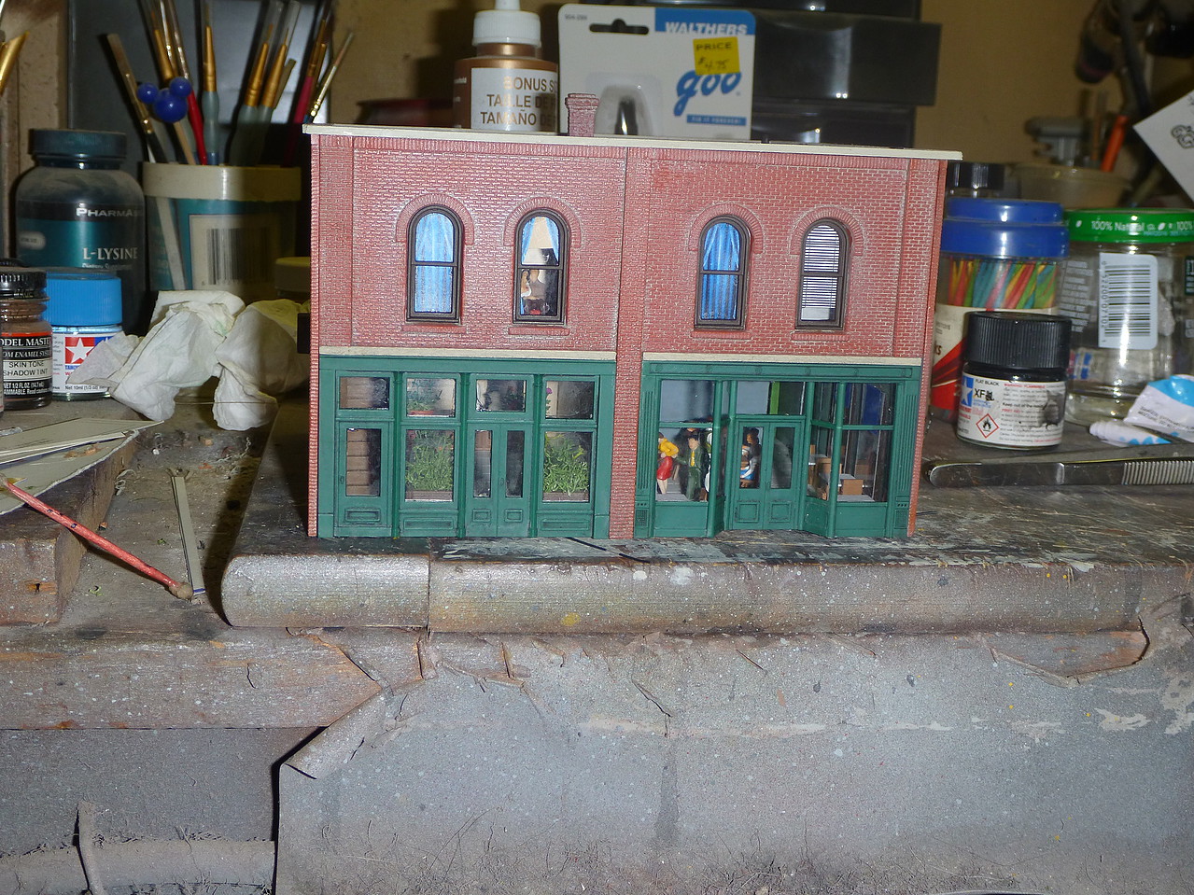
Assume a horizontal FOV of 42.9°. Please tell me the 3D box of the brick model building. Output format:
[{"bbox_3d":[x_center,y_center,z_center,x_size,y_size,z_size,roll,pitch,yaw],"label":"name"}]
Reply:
[{"bbox_3d":[0.001,-0.038,0.393,0.150,0.102,0.097,1,11,-9],"label":"brick model building"}]

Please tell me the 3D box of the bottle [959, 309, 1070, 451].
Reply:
[{"bbox_3d":[0.138,-0.023,0.502,0.034,0.042,0.034,1,11,-5],"label":"bottle"}]

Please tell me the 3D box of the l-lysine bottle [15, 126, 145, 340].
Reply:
[{"bbox_3d":[-0.230,-0.095,0.678,0.053,0.089,0.053,8,12,26],"label":"l-lysine bottle"}]

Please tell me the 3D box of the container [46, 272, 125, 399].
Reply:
[{"bbox_3d":[-0.181,-0.040,0.523,0.034,0.042,0.034,-8,15,-43],"label":"container"}]

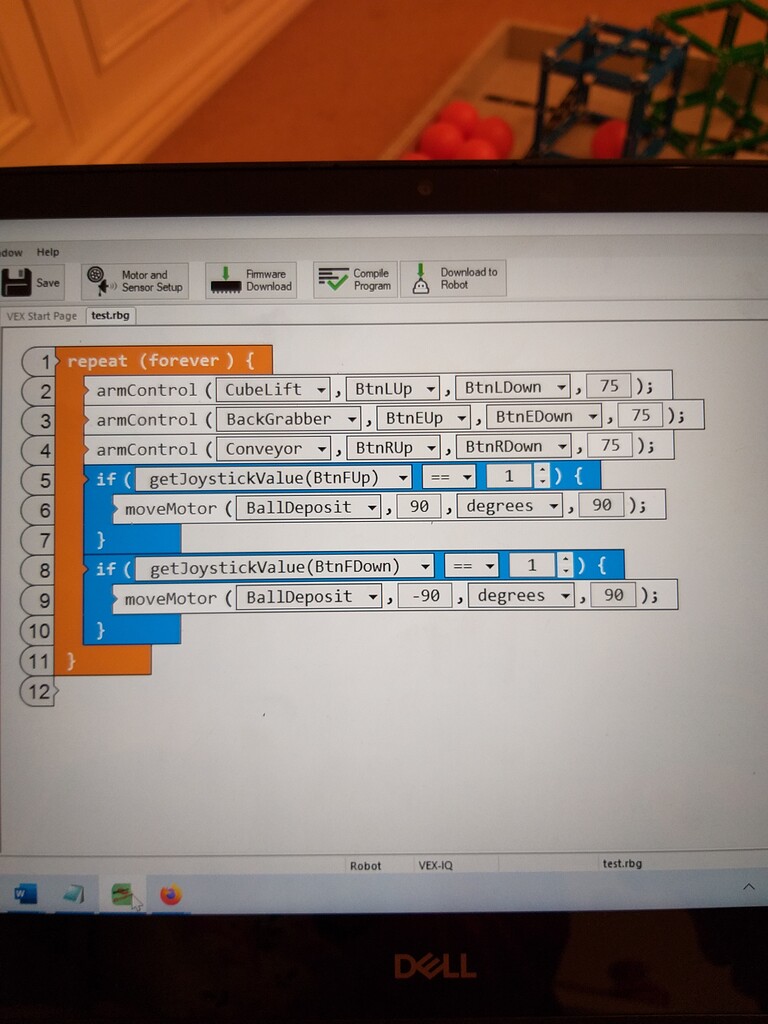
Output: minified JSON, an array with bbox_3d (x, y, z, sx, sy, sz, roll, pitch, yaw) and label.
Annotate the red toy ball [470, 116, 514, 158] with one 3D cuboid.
[{"bbox_3d":[0.194,-0.673,1.392,0.076,0.076,0.076,-2,54,3],"label":"red toy ball"}]

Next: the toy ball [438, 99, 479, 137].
[{"bbox_3d":[0.141,-0.719,1.428,0.076,0.076,0.076,-2,54,3],"label":"toy ball"}]

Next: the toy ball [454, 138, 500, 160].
[{"bbox_3d":[0.162,-0.612,1.351,0.076,0.076,0.076,-2,54,3],"label":"toy ball"}]

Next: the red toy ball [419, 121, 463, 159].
[{"bbox_3d":[0.106,-0.664,1.393,0.076,0.076,0.076,-2,54,3],"label":"red toy ball"}]

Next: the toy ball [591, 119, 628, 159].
[{"bbox_3d":[0.404,-0.648,1.356,0.076,0.076,0.076,-2,54,3],"label":"toy ball"}]

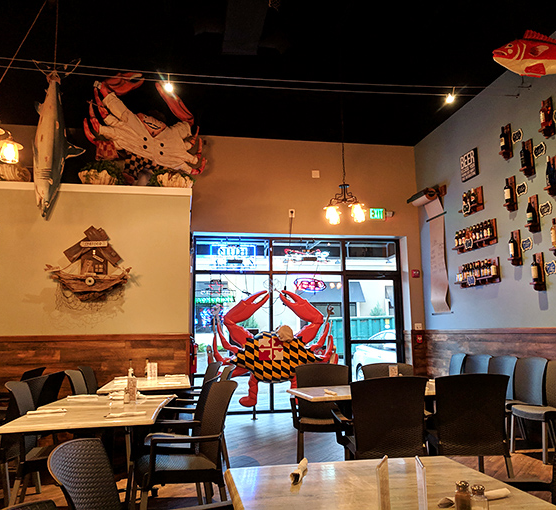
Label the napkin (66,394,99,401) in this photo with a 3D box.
[{"bbox_3d":[-1.352,0.980,3.553,0.210,0.038,0.045,1,-9,-11],"label":"napkin"}]

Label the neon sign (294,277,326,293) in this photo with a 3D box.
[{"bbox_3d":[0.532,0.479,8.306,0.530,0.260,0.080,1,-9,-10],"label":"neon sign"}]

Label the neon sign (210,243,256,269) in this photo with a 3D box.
[{"bbox_3d":[-0.684,0.009,7.893,0.730,0.420,0.090,1,-9,-10],"label":"neon sign"}]

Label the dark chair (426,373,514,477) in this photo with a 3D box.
[{"bbox_3d":[1.272,1.278,3.565,0.580,0.917,0.600,1,-9,-10],"label":"dark chair"}]

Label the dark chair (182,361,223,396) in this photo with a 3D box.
[{"bbox_3d":[-0.859,1.562,5.135,0.600,0.900,0.580,2,-9,-19],"label":"dark chair"}]

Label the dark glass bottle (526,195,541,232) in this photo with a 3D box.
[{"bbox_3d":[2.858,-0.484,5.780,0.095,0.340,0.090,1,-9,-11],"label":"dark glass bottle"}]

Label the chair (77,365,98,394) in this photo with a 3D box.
[{"bbox_3d":[-1.651,1.548,4.978,0.580,0.900,0.550,1,-9,-10],"label":"chair"}]

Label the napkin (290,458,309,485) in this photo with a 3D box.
[{"bbox_3d":[0.070,0.662,1.573,0.042,0.040,0.205,-3,-9,13],"label":"napkin"}]

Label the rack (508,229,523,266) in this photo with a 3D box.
[{"bbox_3d":[2.800,-0.085,6.050,0.105,0.420,0.125,1,-9,-10],"label":"rack"}]

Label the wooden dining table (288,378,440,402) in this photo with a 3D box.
[{"bbox_3d":[0.746,1.395,3.809,1.220,0.760,0.760,1,-9,-11],"label":"wooden dining table"}]

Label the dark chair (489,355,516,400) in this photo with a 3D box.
[{"bbox_3d":[2.443,1.635,5.897,0.580,0.900,0.490,2,-9,-16],"label":"dark chair"}]

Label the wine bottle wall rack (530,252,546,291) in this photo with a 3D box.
[{"bbox_3d":[2.869,0.185,5.650,0.105,0.420,0.125,1,-9,-10],"label":"wine bottle wall rack"}]

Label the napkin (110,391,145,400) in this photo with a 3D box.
[{"bbox_3d":[-1.079,1.014,3.690,0.250,0.052,0.060,1,-9,-10],"label":"napkin"}]

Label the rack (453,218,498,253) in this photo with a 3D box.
[{"bbox_3d":[2.643,-0.231,6.923,0.120,0.320,0.970,1,-9,-10],"label":"rack"}]

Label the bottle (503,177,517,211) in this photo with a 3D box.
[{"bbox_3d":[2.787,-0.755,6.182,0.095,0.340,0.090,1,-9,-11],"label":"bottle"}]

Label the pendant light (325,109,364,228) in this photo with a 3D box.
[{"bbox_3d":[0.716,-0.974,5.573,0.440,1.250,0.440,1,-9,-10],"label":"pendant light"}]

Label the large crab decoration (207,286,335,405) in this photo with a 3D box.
[{"bbox_3d":[-0.052,1.331,7.409,1.860,1.700,0.300,1,-9,-10],"label":"large crab decoration"}]

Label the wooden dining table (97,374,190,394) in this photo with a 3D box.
[{"bbox_3d":[-1.238,1.608,4.911,0.765,0.750,1.240,1,-9,-10],"label":"wooden dining table"}]

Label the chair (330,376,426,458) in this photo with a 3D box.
[{"bbox_3d":[0.651,1.244,3.300,0.570,0.910,0.600,1,-9,-11],"label":"chair"}]

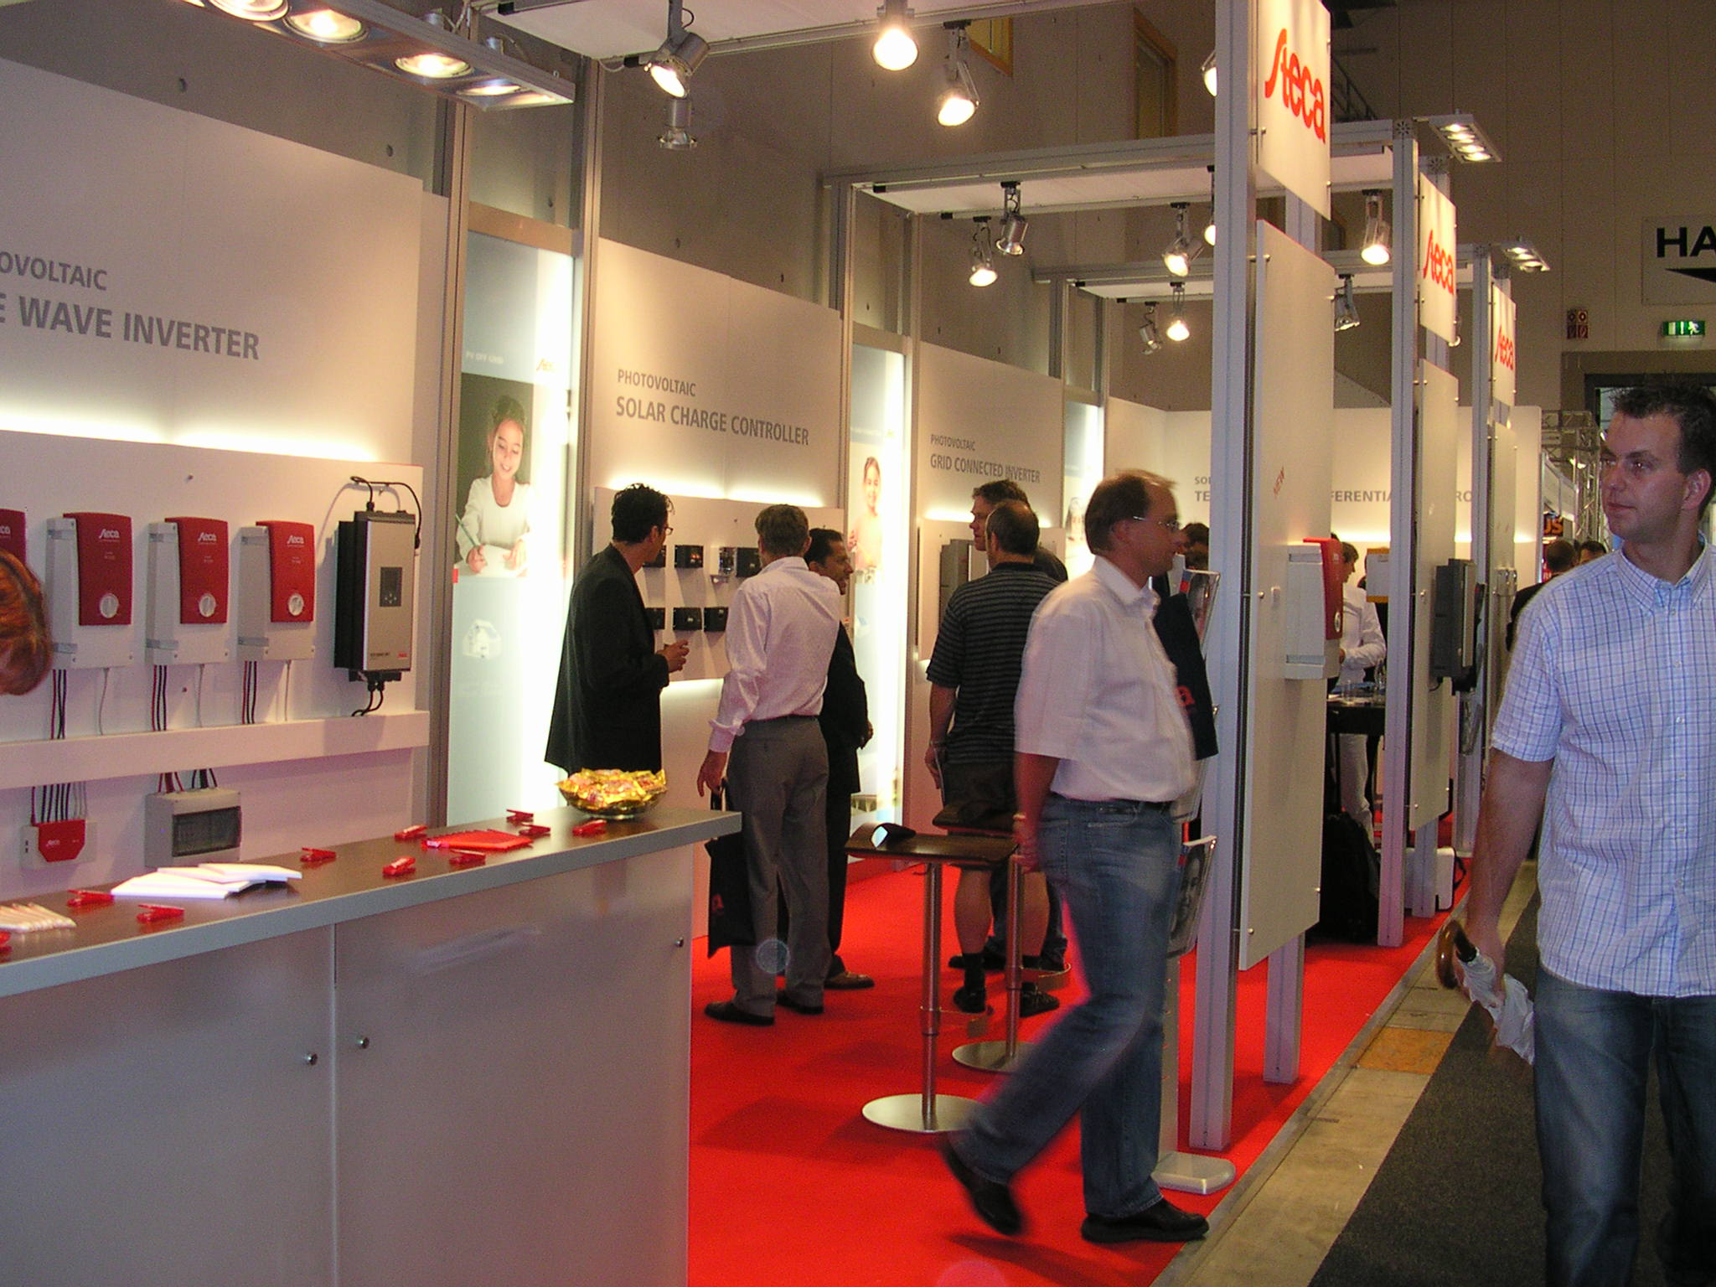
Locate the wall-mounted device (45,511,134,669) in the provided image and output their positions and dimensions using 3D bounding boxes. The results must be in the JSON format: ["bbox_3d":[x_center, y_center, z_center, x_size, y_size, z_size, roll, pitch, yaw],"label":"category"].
[{"bbox_3d":[-1.977,-0.139,4.741,0.135,0.400,0.208,2,2,28],"label":"wall-mounted device"}]

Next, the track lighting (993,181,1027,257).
[{"bbox_3d":[0.725,-2.013,8.661,0.180,0.350,0.140,0,2,-30],"label":"track lighting"}]

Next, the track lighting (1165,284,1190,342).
[{"bbox_3d":[1.991,-2.062,11.423,0.155,0.375,0.170,1,2,6],"label":"track lighting"}]

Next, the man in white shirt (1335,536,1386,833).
[{"bbox_3d":[2.645,0.347,10.031,0.500,1.790,0.360,1,2,-12],"label":"man in white shirt"}]

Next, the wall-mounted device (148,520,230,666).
[{"bbox_3d":[-1.799,-0.135,4.939,0.130,0.386,0.202,2,2,25],"label":"wall-mounted device"}]

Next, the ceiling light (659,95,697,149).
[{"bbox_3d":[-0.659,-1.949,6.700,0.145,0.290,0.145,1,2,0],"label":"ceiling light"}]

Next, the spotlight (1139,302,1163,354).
[{"bbox_3d":[1.959,-2.107,12.266,0.170,0.330,0.155,0,2,-21],"label":"spotlight"}]

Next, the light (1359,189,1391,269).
[{"bbox_3d":[2.432,-1.951,8.609,0.155,0.360,0.180,2,2,18],"label":"light"}]

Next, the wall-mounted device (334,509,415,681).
[{"bbox_3d":[-1.499,-0.146,5.702,0.135,0.525,0.225,2,2,28],"label":"wall-mounted device"}]

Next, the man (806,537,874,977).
[{"bbox_3d":[-0.141,0.436,6.870,0.380,1.738,0.500,0,2,-24],"label":"man"}]

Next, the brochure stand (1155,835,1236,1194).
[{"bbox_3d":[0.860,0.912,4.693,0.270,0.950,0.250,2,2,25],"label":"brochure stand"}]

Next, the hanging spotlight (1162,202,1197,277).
[{"bbox_3d":[1.579,-1.983,9.001,0.160,0.360,0.190,2,2,37],"label":"hanging spotlight"}]

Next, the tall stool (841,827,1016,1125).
[{"bbox_3d":[0.205,0.959,5.233,0.440,0.820,0.380,2,2,25],"label":"tall stool"}]

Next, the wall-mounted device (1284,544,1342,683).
[{"bbox_3d":[1.332,-0.102,5.307,0.135,0.394,0.208,2,2,28],"label":"wall-mounted device"}]

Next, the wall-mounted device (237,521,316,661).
[{"bbox_3d":[-1.657,-0.144,5.260,0.130,0.386,0.202,2,2,25],"label":"wall-mounted device"}]

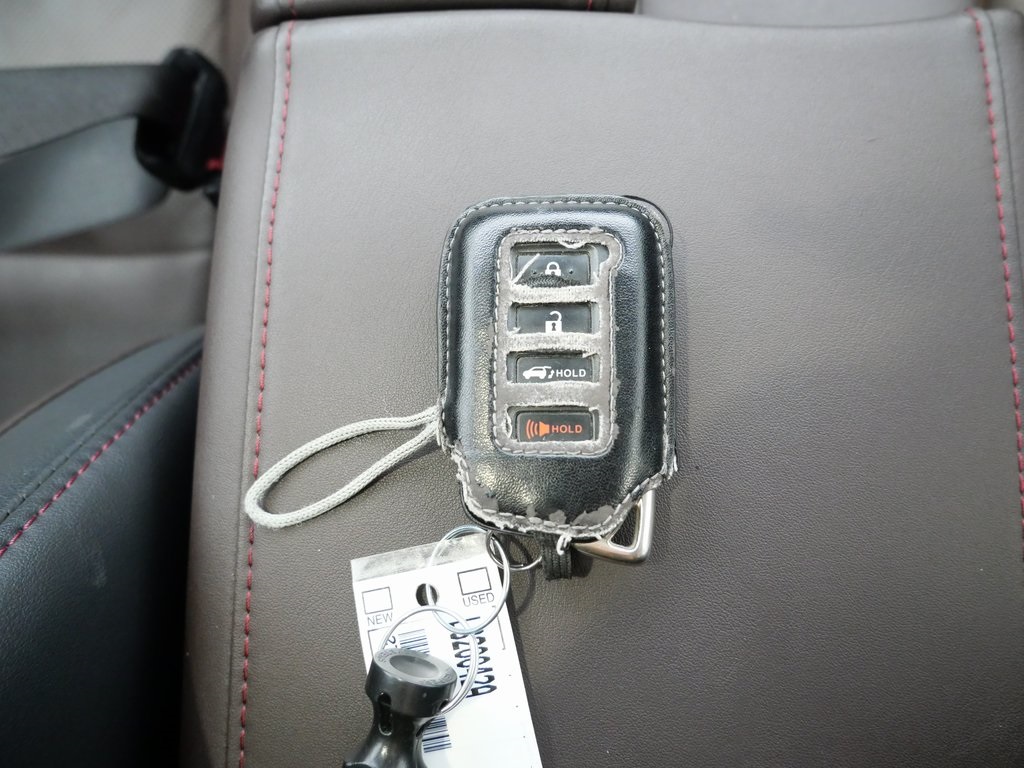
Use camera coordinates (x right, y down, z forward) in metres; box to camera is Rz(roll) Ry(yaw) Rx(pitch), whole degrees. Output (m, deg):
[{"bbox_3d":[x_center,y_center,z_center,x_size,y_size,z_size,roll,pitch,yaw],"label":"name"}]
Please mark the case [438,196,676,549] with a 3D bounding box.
[{"bbox_3d":[0.011,-0.001,0.170,0.056,0.020,0.090,0,81,0],"label":"case"}]

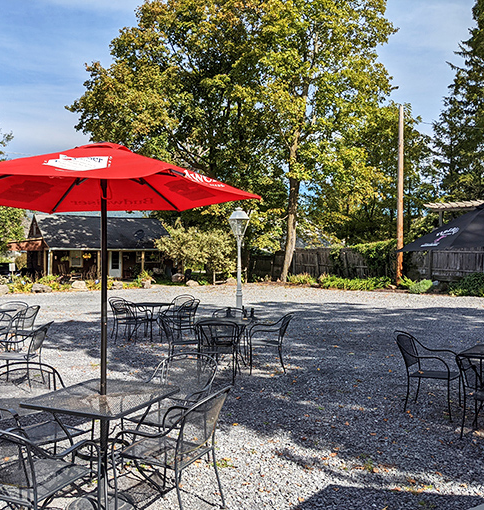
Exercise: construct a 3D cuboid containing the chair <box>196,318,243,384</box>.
[{"bbox_3d":[-0.317,1.255,7.035,0.590,0.835,0.635,0,0,3],"label":"chair"}]

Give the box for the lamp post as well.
[{"bbox_3d":[-0.065,0.225,13.770,0.540,2.950,0.540,0,0,0],"label":"lamp post"}]

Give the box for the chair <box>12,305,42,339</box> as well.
[{"bbox_3d":[-3.860,1.280,9.250,0.630,0.840,0.570,0,0,-5],"label":"chair"}]

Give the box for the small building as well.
[{"bbox_3d":[-11.300,-0.630,41.300,10.600,4.650,7.000,0,0,-34],"label":"small building"}]

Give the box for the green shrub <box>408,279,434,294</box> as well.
[{"bbox_3d":[7.470,1.300,22.000,1.060,0.640,0.950,0,0,19],"label":"green shrub"}]

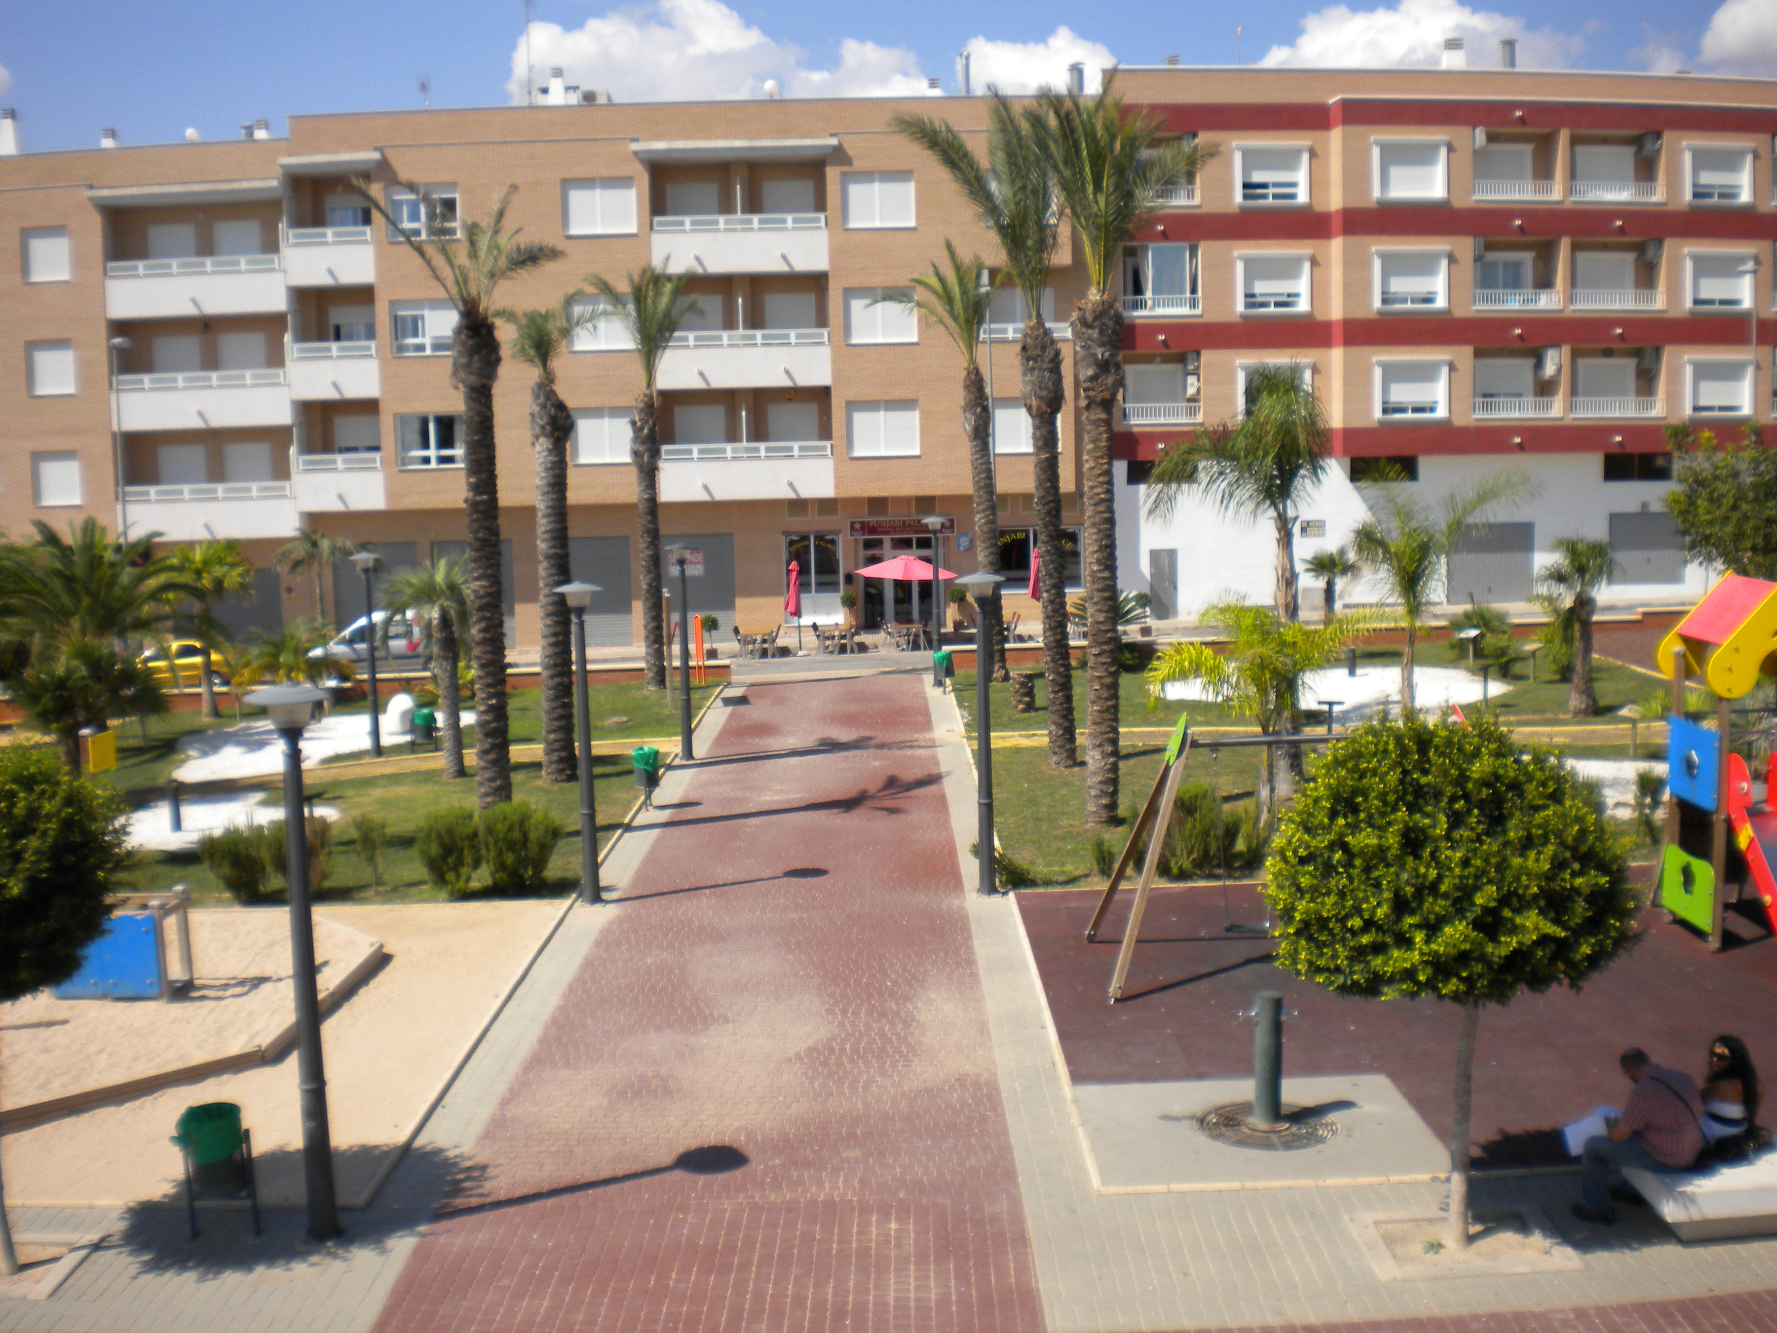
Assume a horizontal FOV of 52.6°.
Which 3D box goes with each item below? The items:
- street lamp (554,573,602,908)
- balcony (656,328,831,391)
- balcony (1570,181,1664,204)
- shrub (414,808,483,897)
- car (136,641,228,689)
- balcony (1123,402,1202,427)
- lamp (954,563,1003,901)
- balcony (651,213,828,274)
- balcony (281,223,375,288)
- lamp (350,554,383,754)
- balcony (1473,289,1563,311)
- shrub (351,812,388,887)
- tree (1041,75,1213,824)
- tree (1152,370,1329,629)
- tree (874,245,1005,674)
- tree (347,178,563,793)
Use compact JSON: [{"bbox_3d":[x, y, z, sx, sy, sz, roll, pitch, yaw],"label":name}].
[{"bbox_3d":[-3.409,0.855,20.089,0.540,3.595,0.540,-1,6,0],"label":"street lamp"},{"bbox_3d":[-3.898,-8.369,49.295,4.680,1.580,1.400,-1,7,0],"label":"balcony"},{"bbox_3d":[20.250,-13.256,50.594,2.620,0.600,1.000,-2,7,-6],"label":"balcony"},{"bbox_3d":[-5.331,2.224,21.900,0.820,1.020,0.820,-1,5,0],"label":"shrub"},{"bbox_3d":[-18.224,0.001,44.459,3.800,1.370,1.650,-1,5,0],"label":"car"},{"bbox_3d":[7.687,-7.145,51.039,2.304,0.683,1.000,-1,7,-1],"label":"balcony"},{"bbox_3d":[1.056,0.795,21.109,0.560,3.790,0.560,-1,7,0],"label":"lamp"},{"bbox_3d":[-3.986,-11.407,48.862,4.750,1.546,1.300,-1,7,-1],"label":"balcony"},{"bbox_3d":[-14.873,-10.973,48.381,2.471,1.549,1.300,-1,7,-1],"label":"balcony"},{"bbox_3d":[-9.041,-0.225,31.375,0.540,3.619,0.540,-1,6,0],"label":"lamp"},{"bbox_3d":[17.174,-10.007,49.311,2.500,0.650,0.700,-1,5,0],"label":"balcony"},{"bbox_3d":[-6.416,2.248,22.201,0.450,0.900,0.450,-1,5,0],"label":"shrub"},{"bbox_3d":[3.194,-2.851,24.246,2.350,9.900,2.350,-1,5,0],"label":"tree"},{"bbox_3d":[5.301,-1.293,26.199,2.650,6.117,2.650,-1,6,0],"label":"tree"},{"bbox_3d":[1.244,-4.540,40.844,2.950,9.880,2.900,-1,7,0],"label":"tree"},{"bbox_3d":[-5.388,-1.996,23.455,2.750,8.580,2.750,-1,6,0],"label":"tree"}]

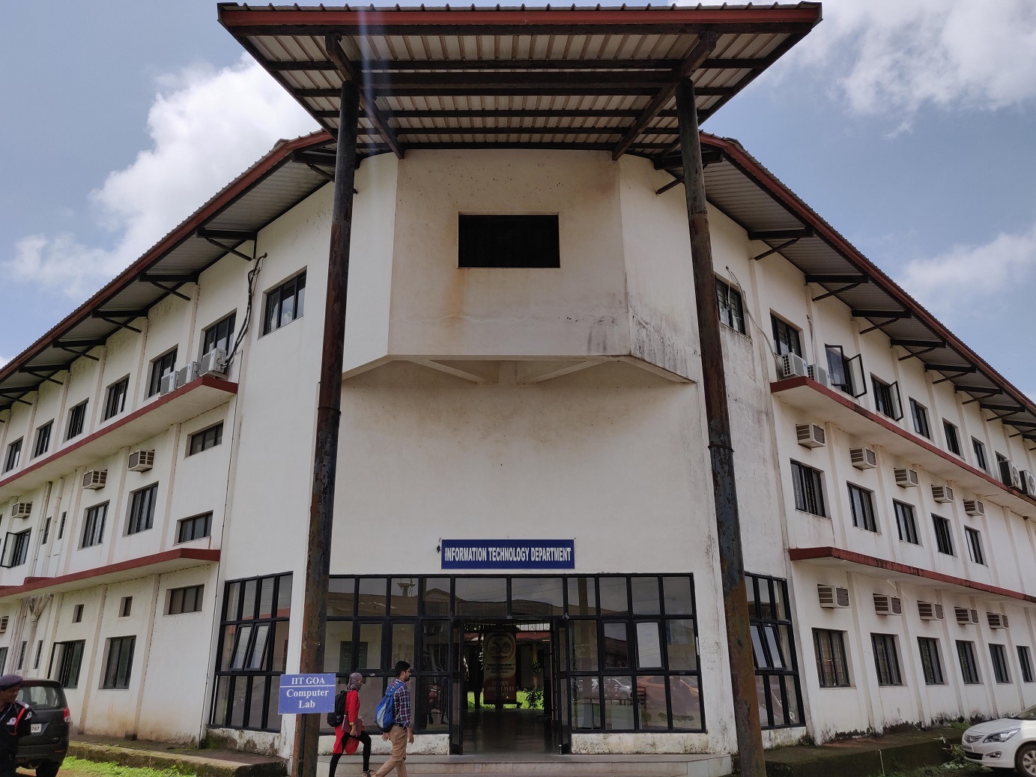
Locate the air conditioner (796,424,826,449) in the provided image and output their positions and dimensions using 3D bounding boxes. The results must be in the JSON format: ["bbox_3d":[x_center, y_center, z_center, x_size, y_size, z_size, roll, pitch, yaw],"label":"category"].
[{"bbox_3d":[7.067,1.165,18.002,0.650,0.435,0.400,19,-28,-40],"label":"air conditioner"}]

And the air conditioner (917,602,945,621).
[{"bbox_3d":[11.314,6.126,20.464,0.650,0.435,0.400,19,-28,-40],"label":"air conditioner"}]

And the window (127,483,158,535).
[{"bbox_3d":[-10.196,3.319,20.379,1.749,1.257,0.120,-18,-27,38],"label":"window"}]

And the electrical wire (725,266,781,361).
[{"bbox_3d":[5.267,-1.696,16.693,1.857,1.663,0.140,19,-27,-40],"label":"electrical wire"}]

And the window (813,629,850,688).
[{"bbox_3d":[7.042,6.080,16.839,1.804,1.232,0.160,19,-28,-41],"label":"window"}]

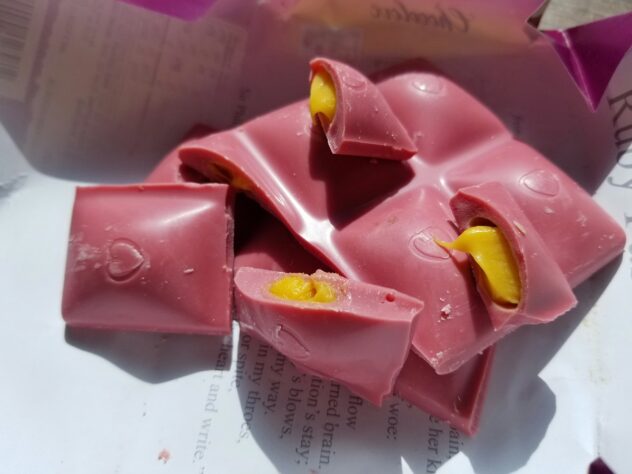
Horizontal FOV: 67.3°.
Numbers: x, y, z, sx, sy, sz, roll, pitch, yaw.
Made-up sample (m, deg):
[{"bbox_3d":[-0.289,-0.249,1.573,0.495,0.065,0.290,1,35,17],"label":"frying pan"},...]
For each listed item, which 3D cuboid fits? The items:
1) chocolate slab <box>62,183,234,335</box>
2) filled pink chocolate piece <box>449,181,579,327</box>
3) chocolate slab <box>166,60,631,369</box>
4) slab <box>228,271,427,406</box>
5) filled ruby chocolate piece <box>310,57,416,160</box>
[{"bbox_3d":[-0.035,0.004,0.098,0.036,0.010,0.029,0,84,10],"label":"chocolate slab"},{"bbox_3d":[0.038,0.002,0.087,0.016,0.010,0.028,-16,73,-25],"label":"filled pink chocolate piece"},{"bbox_3d":[0.017,-0.010,0.103,0.071,0.011,0.072,-28,60,-14],"label":"chocolate slab"},{"bbox_3d":[-0.002,0.017,0.090,0.036,0.028,0.010,25,41,19],"label":"slab"},{"bbox_3d":[0.011,-0.031,0.108,0.021,0.010,0.029,2,50,-26],"label":"filled ruby chocolate piece"}]

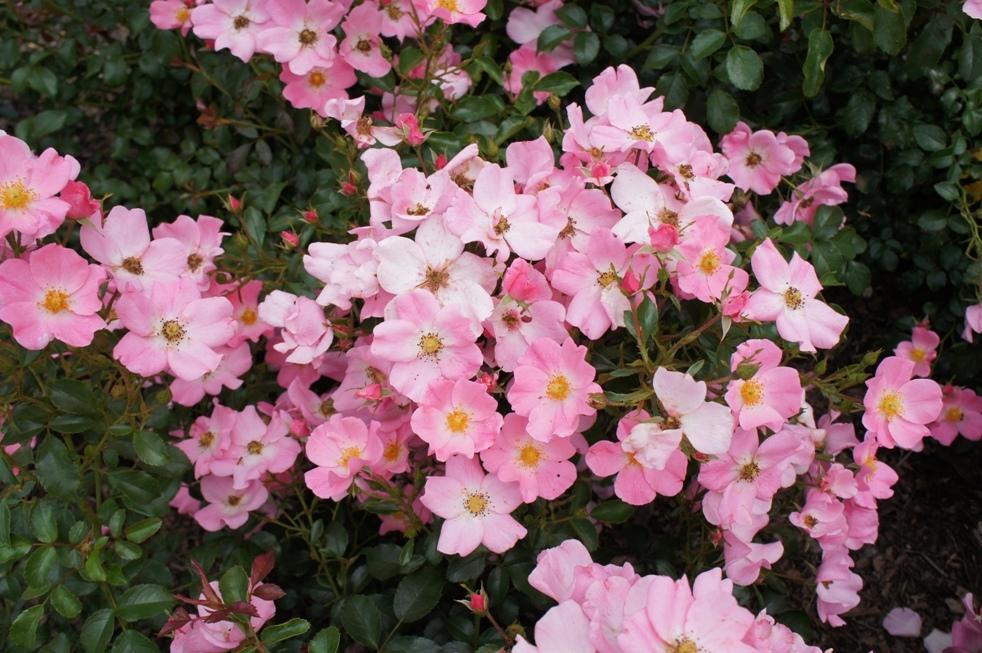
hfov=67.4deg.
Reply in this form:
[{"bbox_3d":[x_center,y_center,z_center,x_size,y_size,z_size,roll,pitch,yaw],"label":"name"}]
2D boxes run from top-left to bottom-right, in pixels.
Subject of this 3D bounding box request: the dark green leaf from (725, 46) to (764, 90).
[{"bbox_3d":[0.265,-0.270,0.770,0.037,0.010,0.050,-17,59,-4],"label":"dark green leaf"}]

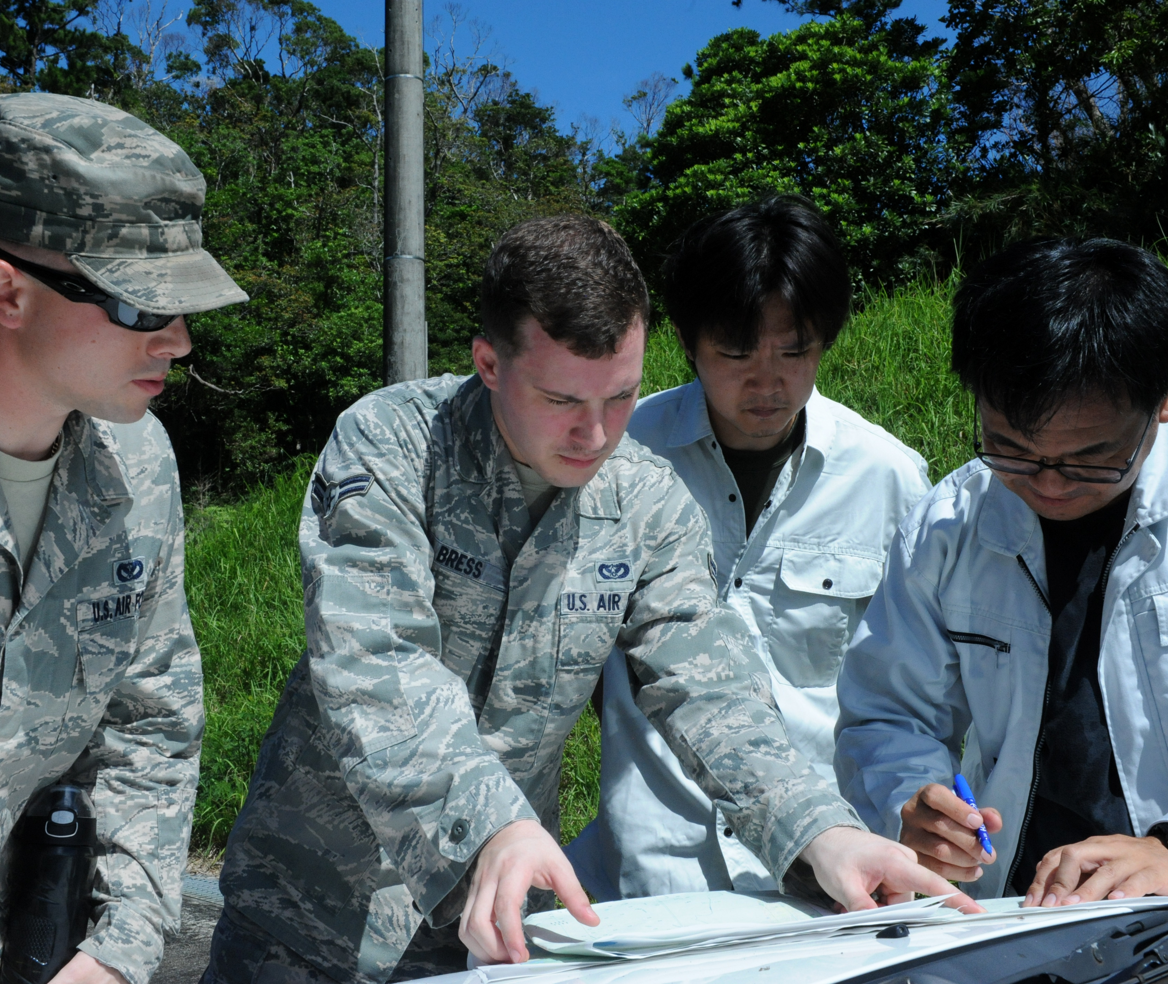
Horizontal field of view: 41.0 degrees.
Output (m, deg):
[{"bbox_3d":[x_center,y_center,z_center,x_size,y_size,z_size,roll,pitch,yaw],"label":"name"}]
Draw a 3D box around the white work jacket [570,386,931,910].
[{"bbox_3d":[0.225,0.210,1.980,0.520,0.730,0.370,0,-1,5],"label":"white work jacket"}]

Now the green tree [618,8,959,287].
[{"bbox_3d":[1.640,-2.650,12.500,2.800,2.500,2.500,0,3,0],"label":"green tree"}]

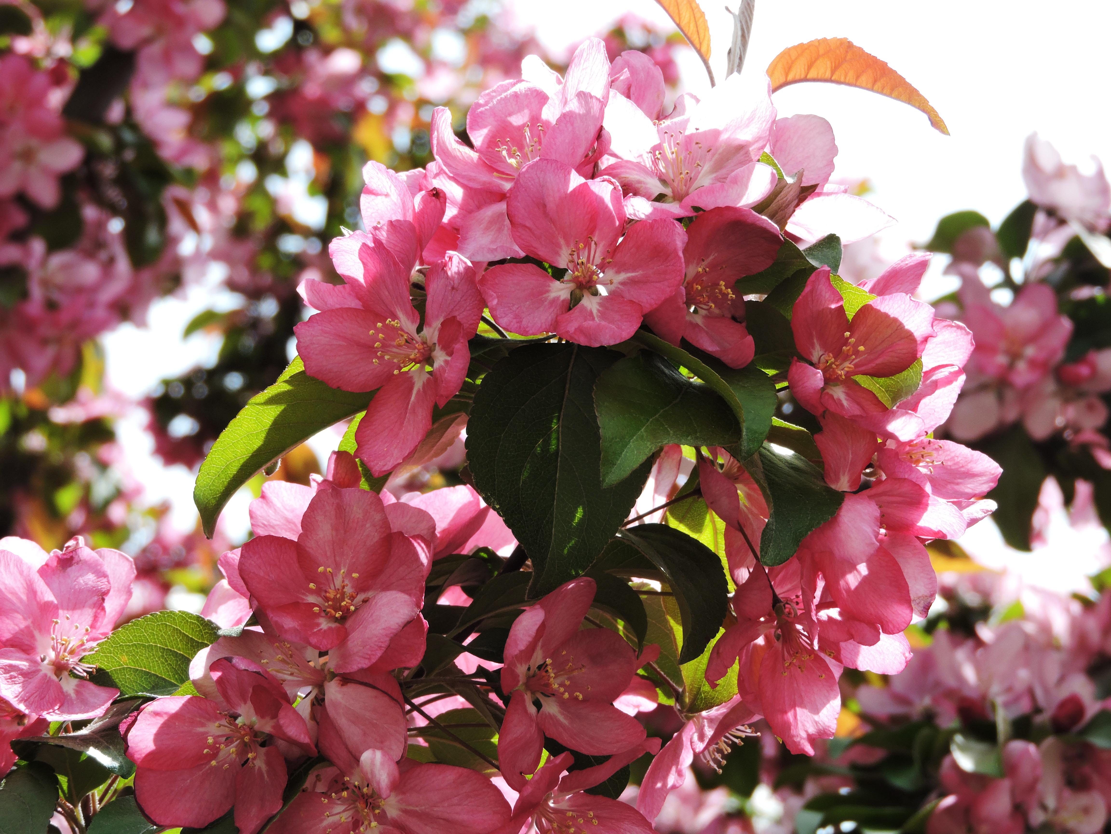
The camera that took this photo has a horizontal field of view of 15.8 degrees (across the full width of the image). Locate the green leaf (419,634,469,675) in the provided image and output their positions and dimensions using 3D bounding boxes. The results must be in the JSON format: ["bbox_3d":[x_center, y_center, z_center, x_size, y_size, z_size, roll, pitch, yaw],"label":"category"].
[{"bbox_3d":[-0.025,0.052,0.880,0.014,0.011,0.009,0,-17,-6],"label":"green leaf"}]

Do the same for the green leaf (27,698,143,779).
[{"bbox_3d":[-0.102,0.069,0.865,0.026,0.017,0.016,1,-18,-6],"label":"green leaf"}]

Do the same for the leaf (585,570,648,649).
[{"bbox_3d":[0.014,0.045,0.935,0.016,0.019,0.018,2,6,-6],"label":"leaf"}]

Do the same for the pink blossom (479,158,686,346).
[{"bbox_3d":[0.006,-0.035,0.855,0.043,0.037,0.022,0,-21,-2],"label":"pink blossom"}]

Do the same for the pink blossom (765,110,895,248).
[{"bbox_3d":[0.064,-0.056,0.945,0.024,0.034,0.034,-28,-6,-13],"label":"pink blossom"}]

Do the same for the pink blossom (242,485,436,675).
[{"bbox_3d":[-0.050,0.037,0.910,0.043,0.038,0.026,0,-18,0],"label":"pink blossom"}]

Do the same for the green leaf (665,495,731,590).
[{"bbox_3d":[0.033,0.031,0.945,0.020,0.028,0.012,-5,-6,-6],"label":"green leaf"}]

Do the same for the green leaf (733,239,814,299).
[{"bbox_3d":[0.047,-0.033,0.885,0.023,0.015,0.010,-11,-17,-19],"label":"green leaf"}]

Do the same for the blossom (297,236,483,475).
[{"bbox_3d":[-0.035,-0.013,0.858,0.037,0.049,0.023,-5,-11,30],"label":"blossom"}]

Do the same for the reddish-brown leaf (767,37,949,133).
[{"bbox_3d":[0.071,-0.077,0.950,0.043,0.019,0.016,14,-6,-7],"label":"reddish-brown leaf"}]

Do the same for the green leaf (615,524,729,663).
[{"bbox_3d":[0.025,0.038,0.868,0.024,0.029,0.016,-9,-14,-24],"label":"green leaf"}]

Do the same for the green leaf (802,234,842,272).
[{"bbox_3d":[0.058,-0.035,0.875,0.011,0.009,0.007,2,-21,-12],"label":"green leaf"}]

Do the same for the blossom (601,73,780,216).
[{"bbox_3d":[0.029,-0.058,0.868,0.038,0.031,0.022,0,-41,0],"label":"blossom"}]

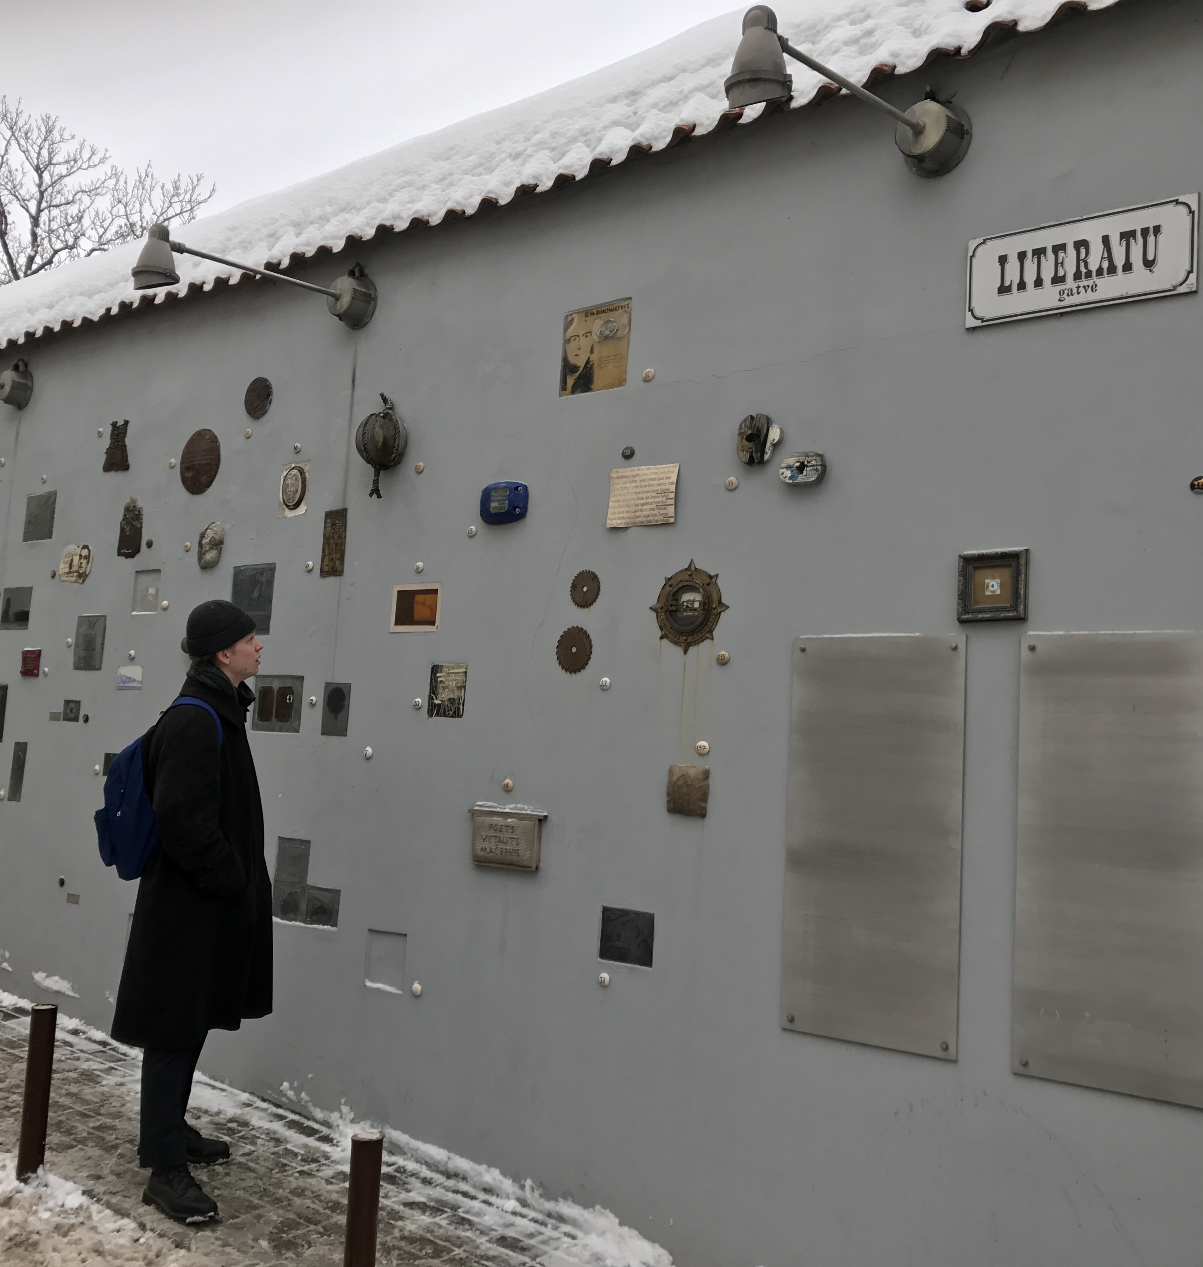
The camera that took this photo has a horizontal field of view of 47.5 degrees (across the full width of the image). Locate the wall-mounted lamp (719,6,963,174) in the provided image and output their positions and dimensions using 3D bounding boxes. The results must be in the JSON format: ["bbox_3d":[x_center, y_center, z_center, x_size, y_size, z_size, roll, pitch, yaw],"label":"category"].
[{"bbox_3d":[0.610,-1.338,3.422,0.220,0.310,0.870,-2,-7,45],"label":"wall-mounted lamp"}]

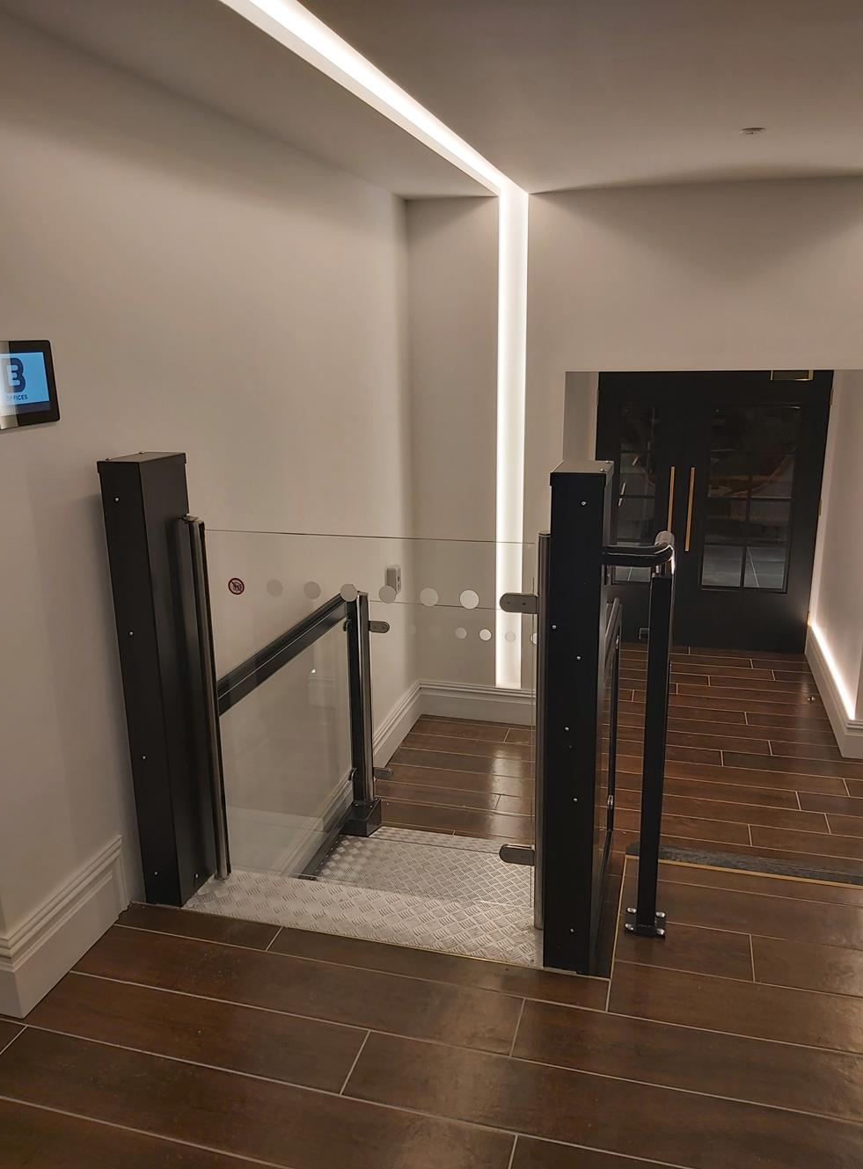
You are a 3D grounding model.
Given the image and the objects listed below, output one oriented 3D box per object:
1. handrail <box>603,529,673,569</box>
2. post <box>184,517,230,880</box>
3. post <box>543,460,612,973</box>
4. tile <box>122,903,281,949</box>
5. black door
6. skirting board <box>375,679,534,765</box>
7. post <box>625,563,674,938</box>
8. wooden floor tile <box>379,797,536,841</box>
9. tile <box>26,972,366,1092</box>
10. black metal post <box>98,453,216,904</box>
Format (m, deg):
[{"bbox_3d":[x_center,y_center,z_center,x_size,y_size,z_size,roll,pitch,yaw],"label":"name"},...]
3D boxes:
[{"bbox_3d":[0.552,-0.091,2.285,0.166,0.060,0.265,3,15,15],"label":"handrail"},{"bbox_3d":[-0.668,0.360,2.587,0.056,1.122,0.065,3,15,15],"label":"post"},{"bbox_3d":[0.365,0.353,2.215,0.124,1.302,0.223,3,15,15],"label":"post"},{"bbox_3d":[-0.664,0.972,2.498,0.483,0.010,0.102,3,15,15],"label":"tile"},{"bbox_3d":[1.978,-0.522,6.419,1.570,2.060,0.050,3,15,15],"label":"black door"},{"bbox_3d":[0.204,0.827,4.988,0.810,0.227,0.820,3,15,15],"label":"skirting board"},{"bbox_3d":[0.600,0.428,2.345,0.108,1.085,0.125,3,15,15],"label":"post"},{"bbox_3d":[0.096,1.142,4.262,0.840,0.010,0.205,3,15,15],"label":"wooden floor tile"},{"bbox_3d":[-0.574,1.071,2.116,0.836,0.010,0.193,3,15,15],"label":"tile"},{"bbox_3d":[-0.771,0.287,2.526,0.117,1.302,0.223,3,15,15],"label":"black metal post"}]

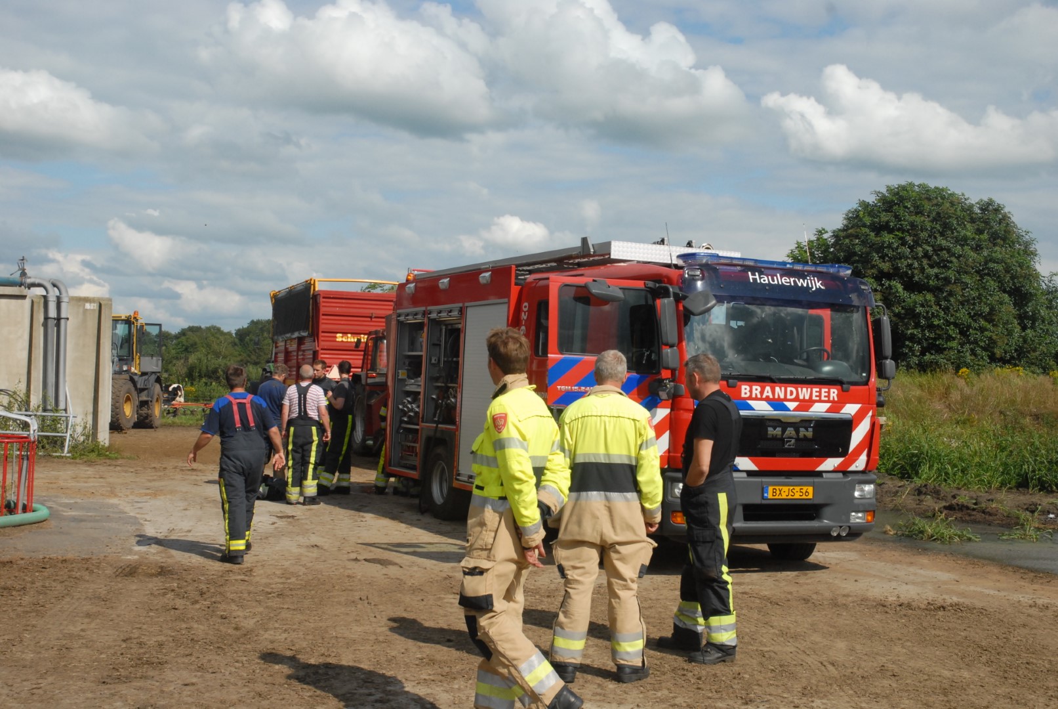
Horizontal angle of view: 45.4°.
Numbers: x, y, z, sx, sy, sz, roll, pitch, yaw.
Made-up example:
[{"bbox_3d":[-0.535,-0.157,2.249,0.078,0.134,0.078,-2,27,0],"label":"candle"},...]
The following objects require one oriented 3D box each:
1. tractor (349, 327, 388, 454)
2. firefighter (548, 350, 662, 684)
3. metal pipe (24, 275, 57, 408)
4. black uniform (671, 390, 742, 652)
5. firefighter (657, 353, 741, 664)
[{"bbox_3d":[-2.200,0.710,25.900,2.100,2.600,3.900,1,-1,6],"label":"tractor"},{"bbox_3d":[0.428,0.896,7.000,0.620,1.800,0.400,1,-1,-5],"label":"firefighter"},{"bbox_3d":[-9.824,-0.199,25.400,0.620,2.630,0.280,1,-1,-30],"label":"metal pipe"},{"bbox_3d":[1.065,0.998,7.600,0.380,1.570,0.500,0,-1,15],"label":"black uniform"},{"bbox_3d":[1.030,0.913,7.600,0.460,1.810,0.520,0,-1,15],"label":"firefighter"}]

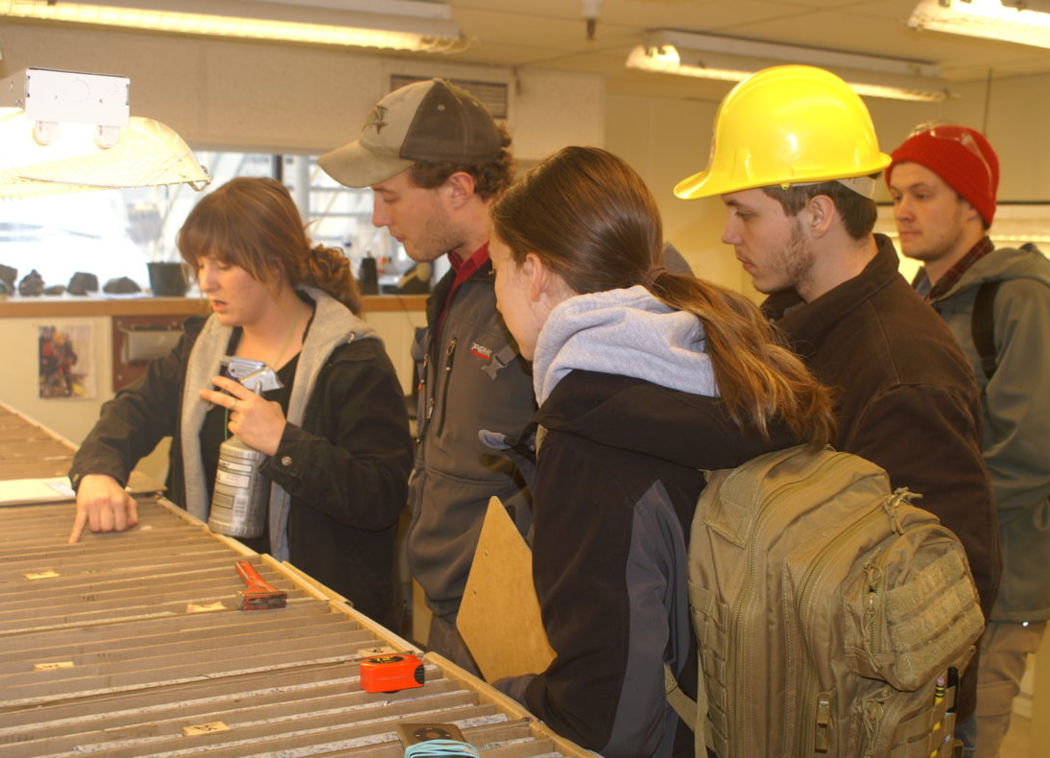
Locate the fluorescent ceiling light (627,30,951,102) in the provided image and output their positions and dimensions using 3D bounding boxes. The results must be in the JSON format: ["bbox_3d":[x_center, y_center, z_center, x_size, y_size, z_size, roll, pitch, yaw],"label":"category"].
[{"bbox_3d":[1.110,-1.283,5.440,1.600,0.140,0.310,-3,7,-33],"label":"fluorescent ceiling light"}]

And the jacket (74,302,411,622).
[{"bbox_3d":[-0.496,0.183,2.298,0.550,0.660,0.450,5,7,40],"label":"jacket"}]

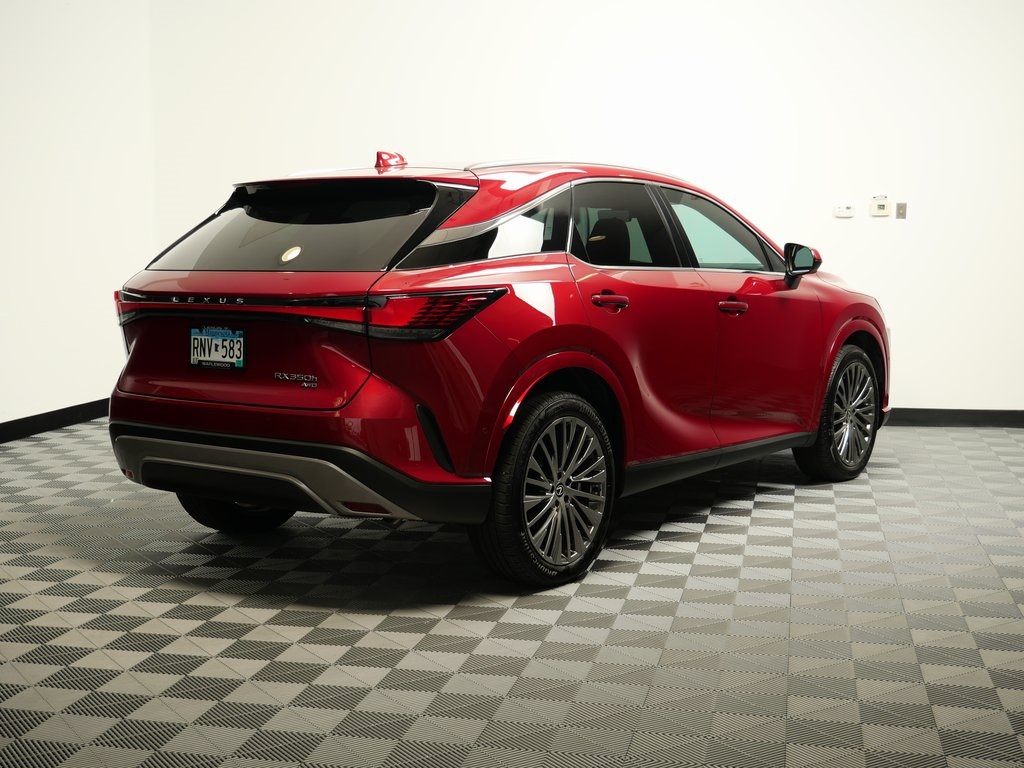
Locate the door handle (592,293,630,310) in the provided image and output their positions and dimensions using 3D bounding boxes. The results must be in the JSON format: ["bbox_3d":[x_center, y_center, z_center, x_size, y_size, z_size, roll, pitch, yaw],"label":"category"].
[{"bbox_3d":[0.400,-0.330,5.213,0.050,0.050,0.245,4,7,36],"label":"door handle"}]

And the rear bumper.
[{"bbox_3d":[-0.998,0.308,5.131,1.860,0.340,0.580,5,8,38],"label":"rear bumper"}]

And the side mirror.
[{"bbox_3d":[1.454,-0.592,6.528,0.215,0.215,0.140,4,7,36],"label":"side mirror"}]

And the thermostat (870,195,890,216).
[{"bbox_3d":[2.661,-1.287,9.395,0.136,0.155,0.035,1,6,11],"label":"thermostat"}]

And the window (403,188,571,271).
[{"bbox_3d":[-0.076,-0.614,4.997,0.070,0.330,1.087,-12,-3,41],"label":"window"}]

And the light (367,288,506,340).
[{"bbox_3d":[-0.256,-0.256,4.668,0.190,0.168,0.570,5,8,38],"label":"light"}]

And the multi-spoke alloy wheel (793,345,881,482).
[{"bbox_3d":[1.839,0.156,7.360,0.240,0.765,0.765,4,7,36],"label":"multi-spoke alloy wheel"}]

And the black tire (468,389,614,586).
[{"bbox_3d":[0.125,0.394,5.042,0.240,0.765,0.765,4,7,36],"label":"black tire"}]

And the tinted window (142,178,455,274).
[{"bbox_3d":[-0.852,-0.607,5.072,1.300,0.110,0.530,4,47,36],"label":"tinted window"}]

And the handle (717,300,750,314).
[{"bbox_3d":[1.060,-0.367,6.221,0.050,0.050,0.265,5,8,38],"label":"handle"}]

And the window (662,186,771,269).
[{"bbox_3d":[1.012,-0.739,6.296,0.060,0.385,0.880,-25,-10,36],"label":"window"}]

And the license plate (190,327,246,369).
[{"bbox_3d":[-1.117,-0.134,4.926,0.308,0.153,0.020,5,9,38],"label":"license plate"}]

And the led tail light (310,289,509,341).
[{"bbox_3d":[-0.375,-0.260,4.715,0.420,0.168,0.650,5,8,38],"label":"led tail light"}]

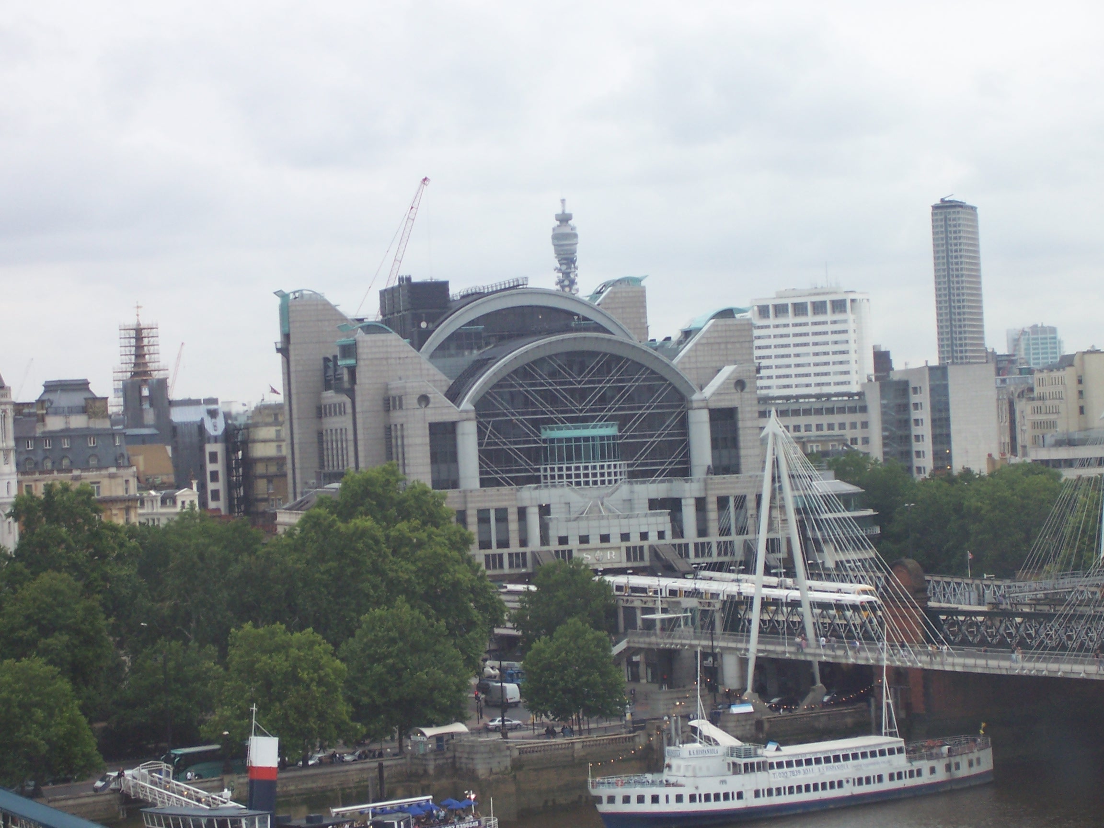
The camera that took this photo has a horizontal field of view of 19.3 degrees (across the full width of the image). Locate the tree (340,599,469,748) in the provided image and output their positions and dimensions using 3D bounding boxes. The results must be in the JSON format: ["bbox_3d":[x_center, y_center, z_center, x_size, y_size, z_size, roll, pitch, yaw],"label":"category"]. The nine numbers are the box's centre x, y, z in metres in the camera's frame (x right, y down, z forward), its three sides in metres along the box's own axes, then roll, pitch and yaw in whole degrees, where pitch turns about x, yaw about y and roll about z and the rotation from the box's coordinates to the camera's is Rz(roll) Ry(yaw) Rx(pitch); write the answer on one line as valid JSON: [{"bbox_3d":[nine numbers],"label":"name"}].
[{"bbox_3d":[-13.000,23.010,286.000,11.300,13.500,11.300,-3,-1,0],"label":"tree"}]

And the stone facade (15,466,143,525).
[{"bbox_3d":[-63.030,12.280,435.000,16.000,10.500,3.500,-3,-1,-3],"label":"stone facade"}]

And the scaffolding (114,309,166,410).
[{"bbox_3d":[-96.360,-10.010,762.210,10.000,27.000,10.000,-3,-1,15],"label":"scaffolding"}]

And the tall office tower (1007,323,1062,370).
[{"bbox_3d":[382.940,-26.450,2571.730,43.000,84.000,33.000,-3,-1,10],"label":"tall office tower"}]

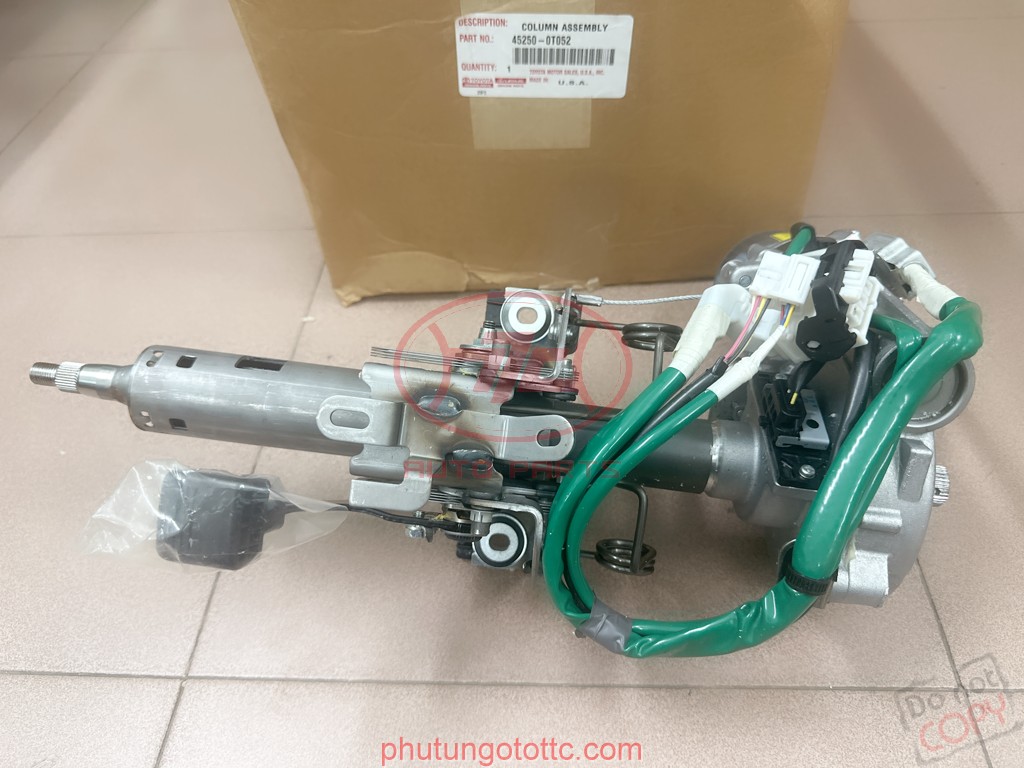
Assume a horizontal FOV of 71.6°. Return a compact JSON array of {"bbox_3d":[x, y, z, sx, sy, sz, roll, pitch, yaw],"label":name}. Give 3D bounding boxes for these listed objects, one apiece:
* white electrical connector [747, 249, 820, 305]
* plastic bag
[{"bbox_3d":[0.163,-0.061,0.421,0.033,0.013,0.028,19,80,32],"label":"white electrical connector"},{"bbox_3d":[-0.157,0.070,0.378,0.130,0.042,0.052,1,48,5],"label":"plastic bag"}]

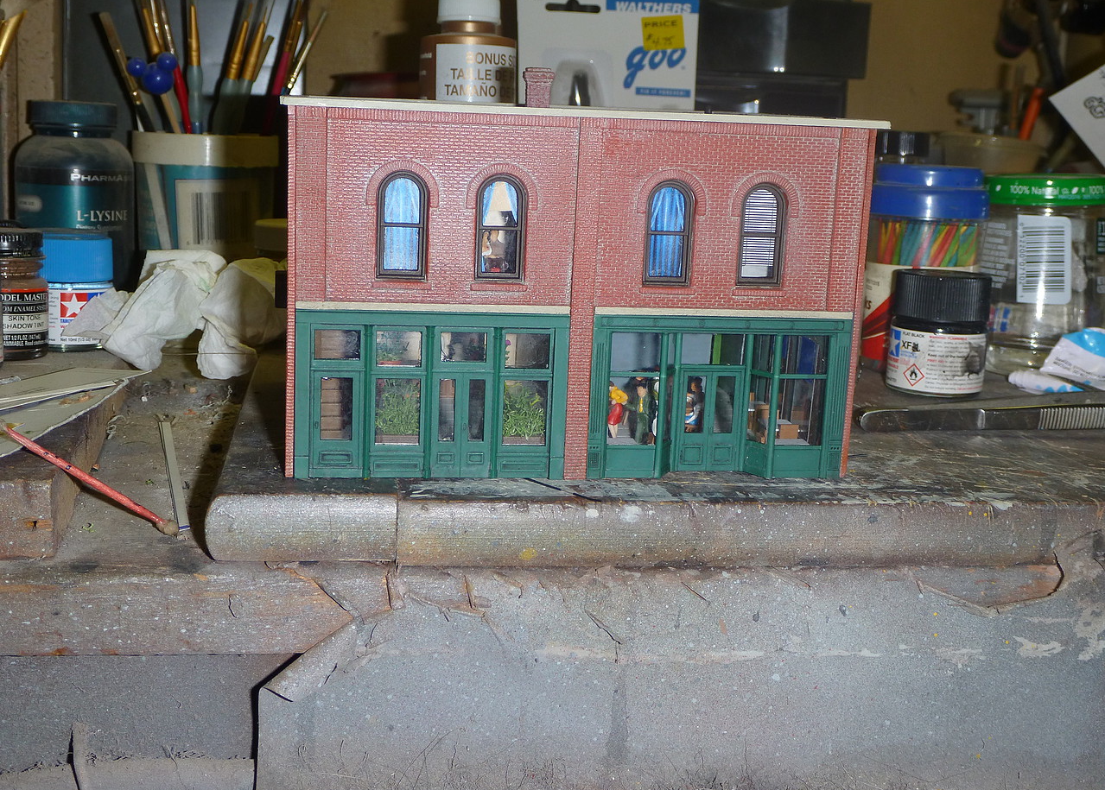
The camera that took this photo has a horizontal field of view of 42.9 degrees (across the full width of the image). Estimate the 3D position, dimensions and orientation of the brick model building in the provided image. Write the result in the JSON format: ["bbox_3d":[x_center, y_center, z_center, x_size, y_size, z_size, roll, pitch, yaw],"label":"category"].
[{"bbox_3d":[0.001,-0.038,0.393,0.150,0.102,0.097,1,11,-9],"label":"brick model building"}]

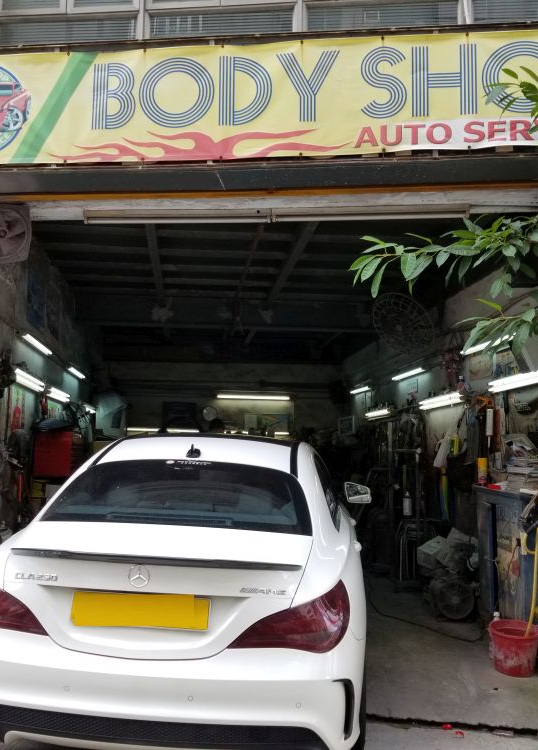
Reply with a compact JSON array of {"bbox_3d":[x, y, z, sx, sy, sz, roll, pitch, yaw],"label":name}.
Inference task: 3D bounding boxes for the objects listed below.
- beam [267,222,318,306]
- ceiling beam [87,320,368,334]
[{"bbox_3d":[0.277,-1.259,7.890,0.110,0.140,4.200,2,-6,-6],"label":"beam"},{"bbox_3d":[-0.487,-0.652,9.919,3.850,0.100,0.140,2,-6,-6],"label":"ceiling beam"}]

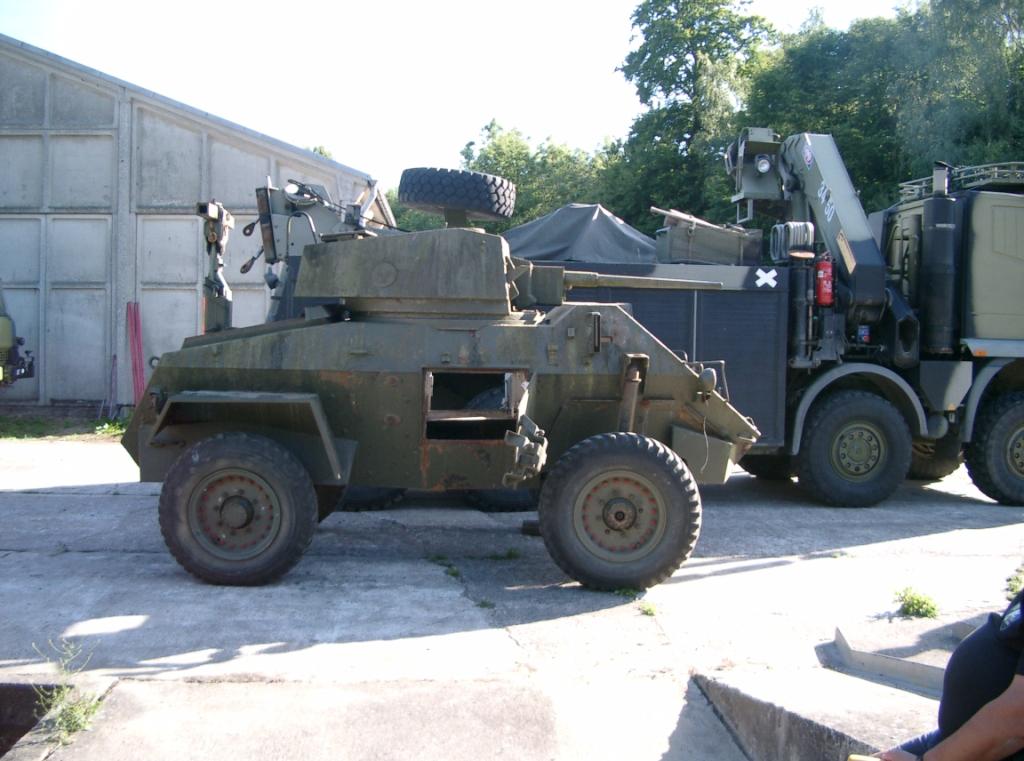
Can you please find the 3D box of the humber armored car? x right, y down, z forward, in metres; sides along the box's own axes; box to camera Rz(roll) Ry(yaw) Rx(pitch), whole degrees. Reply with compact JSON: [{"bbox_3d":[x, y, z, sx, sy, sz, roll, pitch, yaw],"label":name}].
[{"bbox_3d":[-0.474,0.090,8.214,4.520,2.560,2.170,1,1,2],"label":"humber armored car"}]

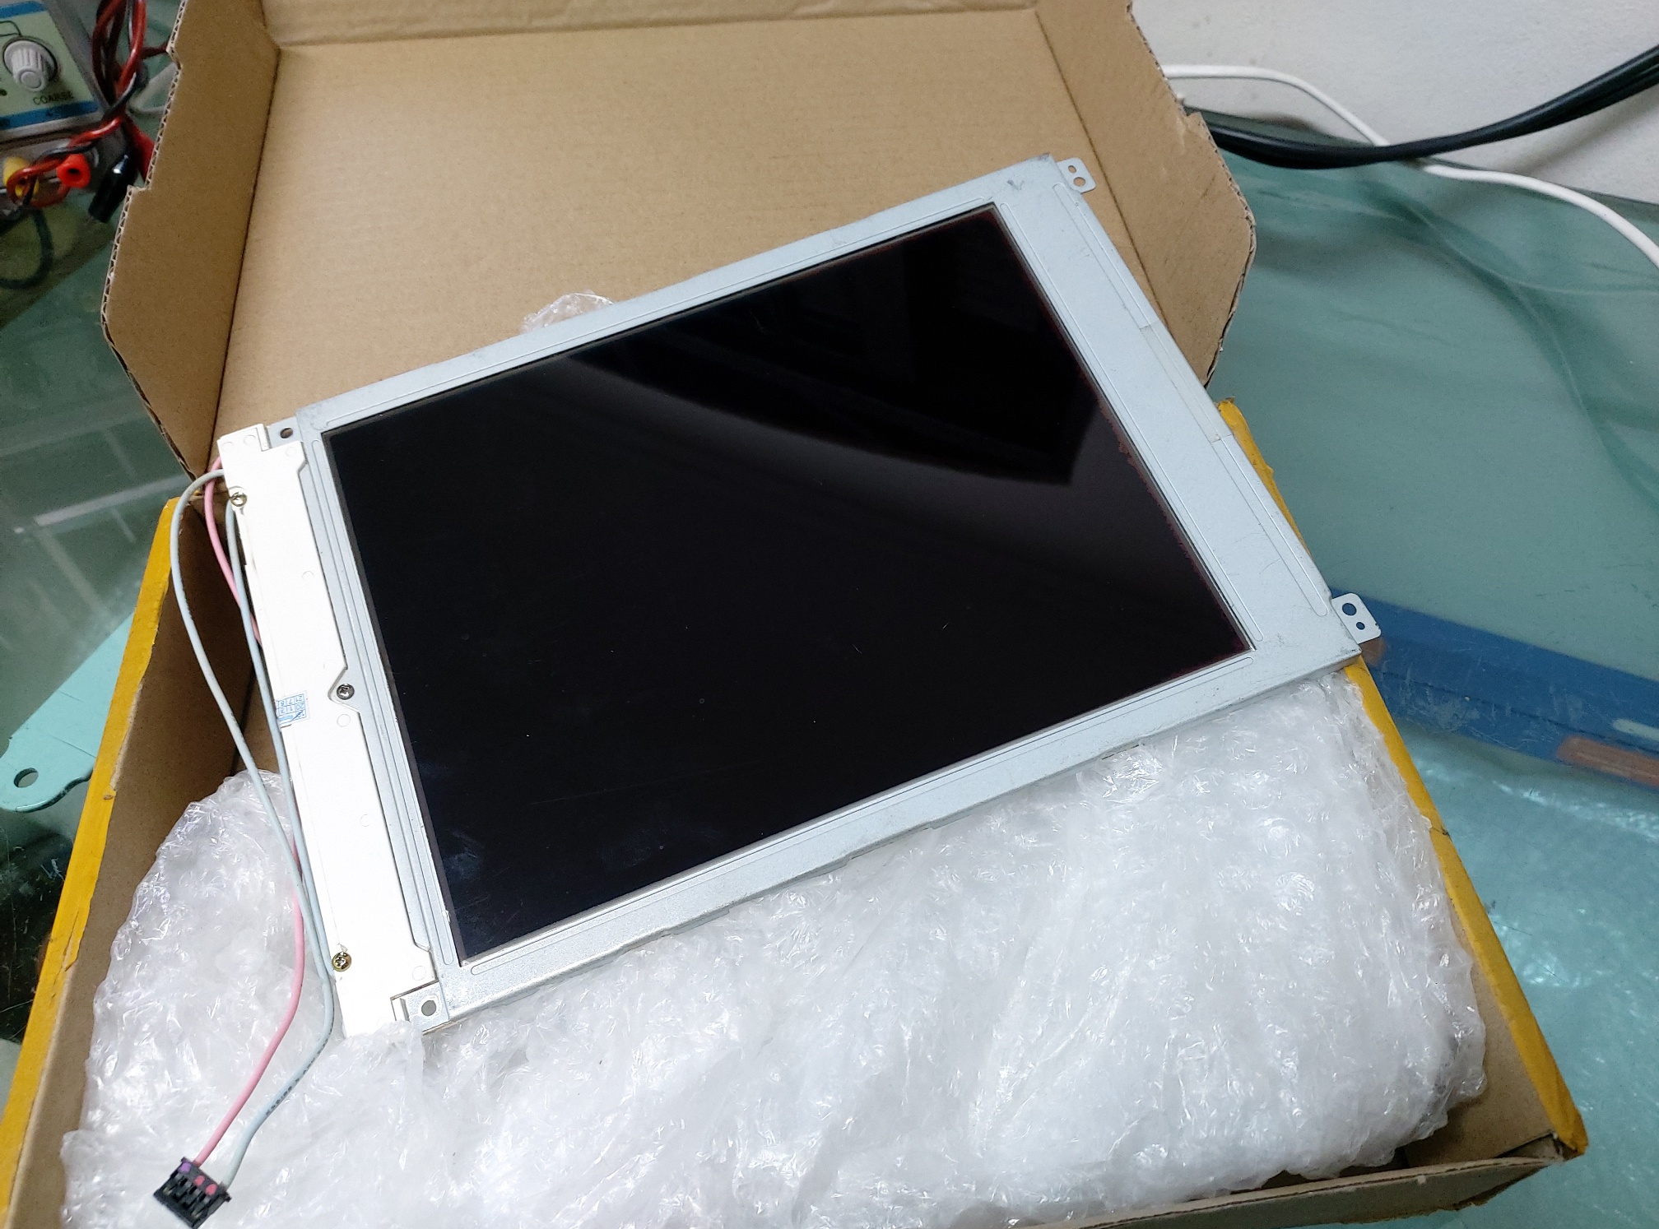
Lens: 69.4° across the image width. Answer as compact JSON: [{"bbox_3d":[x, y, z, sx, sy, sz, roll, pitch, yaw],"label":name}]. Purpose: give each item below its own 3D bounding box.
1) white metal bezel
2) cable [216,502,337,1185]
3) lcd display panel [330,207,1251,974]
[{"bbox_3d":[-0.018,-0.018,0.306,0.248,0.010,0.168,-21,67,-6],"label":"white metal bezel"},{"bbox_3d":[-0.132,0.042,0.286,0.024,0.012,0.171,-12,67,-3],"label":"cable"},{"bbox_3d":[-0.017,-0.019,0.305,0.196,0.006,0.148,-21,67,-6],"label":"lcd display panel"}]

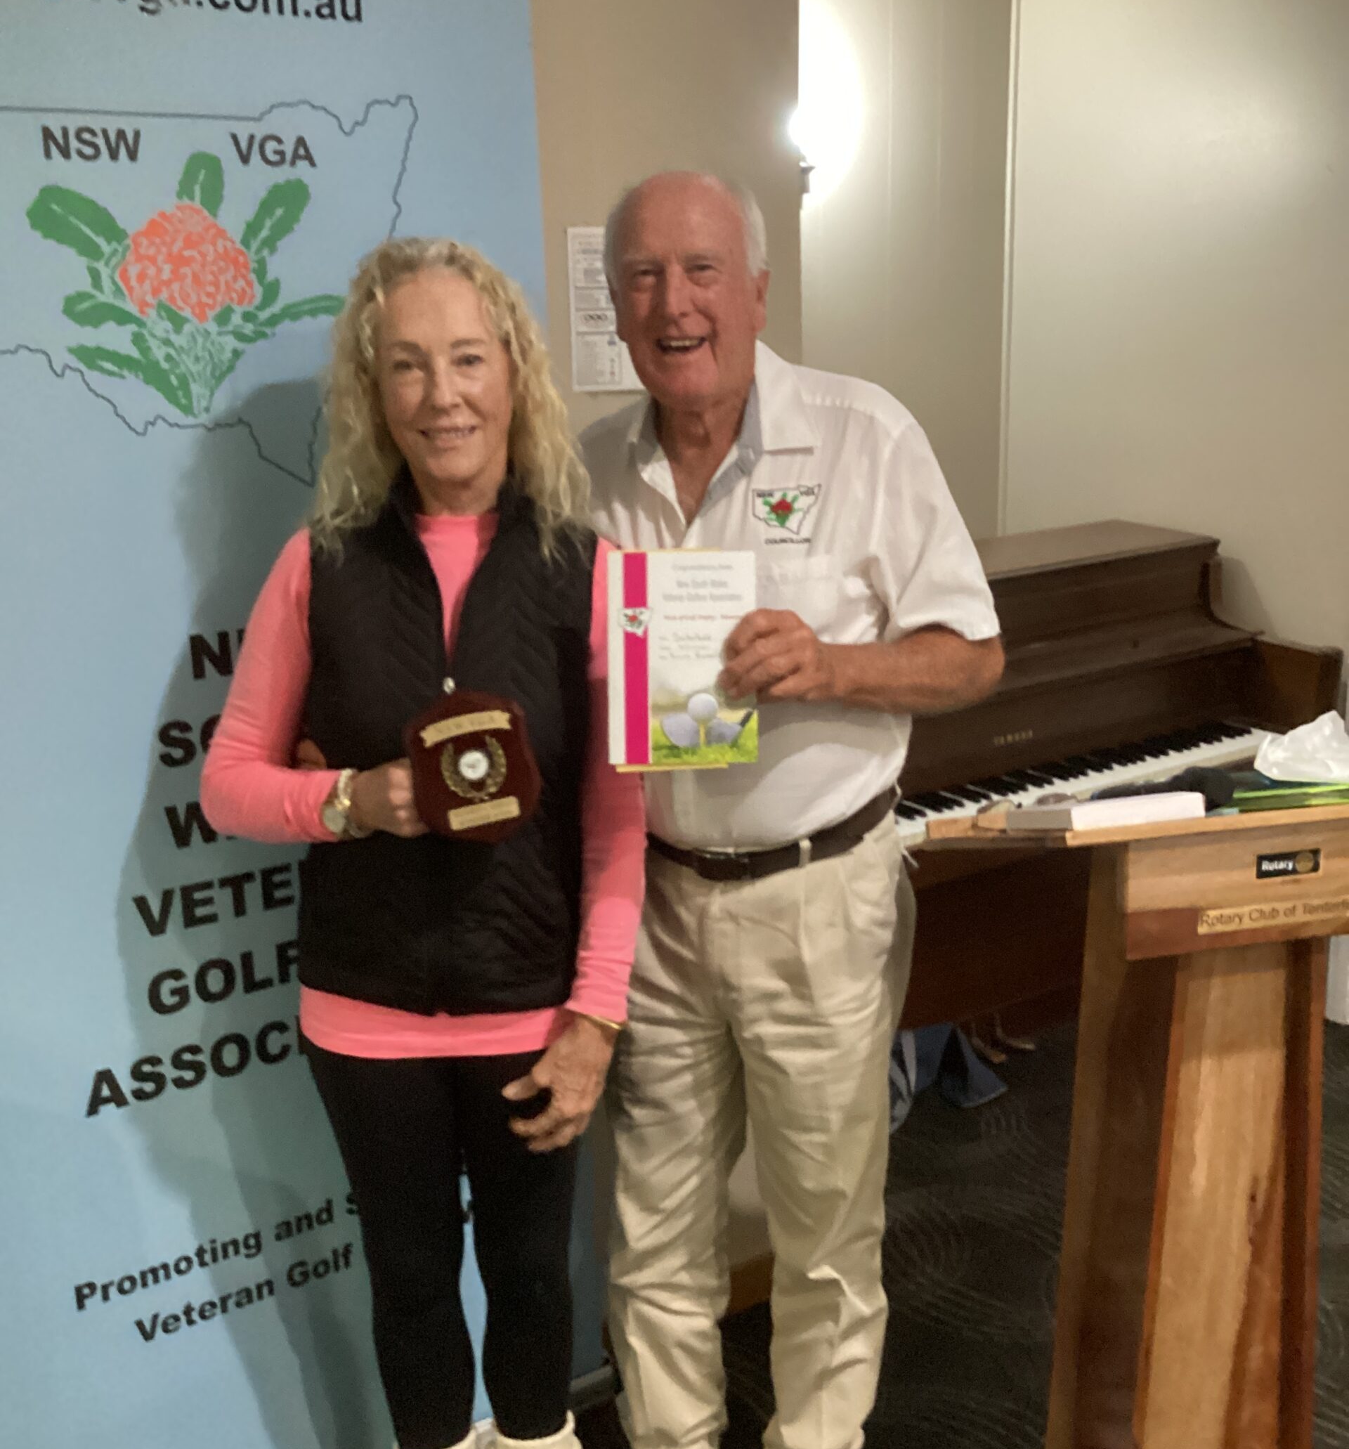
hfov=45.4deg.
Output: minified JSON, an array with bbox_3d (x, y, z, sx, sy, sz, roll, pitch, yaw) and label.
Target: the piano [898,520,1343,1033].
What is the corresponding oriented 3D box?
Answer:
[{"bbox_3d":[0.653,0.232,3.487,1.483,1.114,0.658,-11,18,-30],"label":"piano"}]

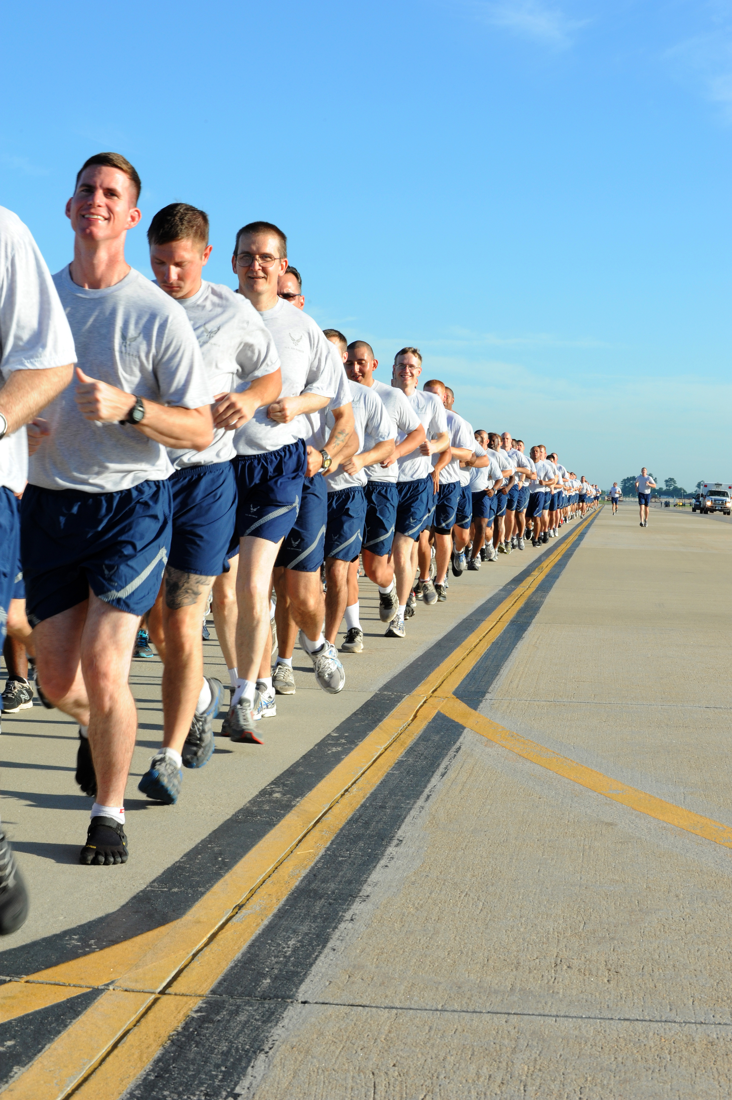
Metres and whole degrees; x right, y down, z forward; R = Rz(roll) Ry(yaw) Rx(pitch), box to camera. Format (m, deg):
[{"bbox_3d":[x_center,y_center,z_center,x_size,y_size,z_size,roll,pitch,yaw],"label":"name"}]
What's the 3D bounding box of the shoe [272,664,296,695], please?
[{"bbox_3d":[-0.337,0.531,8.770,0.105,0.120,0.295,1,1,-2],"label":"shoe"}]

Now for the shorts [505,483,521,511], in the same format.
[{"bbox_3d":[2.010,-0.758,30.400,0.380,0.380,0.300,2,2,6],"label":"shorts"}]

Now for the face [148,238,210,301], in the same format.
[{"bbox_3d":[-0.531,-0.806,6.100,0.165,0.185,0.145,1,19,9],"label":"face"}]

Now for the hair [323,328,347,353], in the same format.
[{"bbox_3d":[-0.169,-1.054,10.900,0.165,0.150,0.195,2,5,7],"label":"hair"}]

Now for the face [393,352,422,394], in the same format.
[{"bbox_3d":[0.249,-1.087,12.900,0.175,0.215,0.160,7,0,3],"label":"face"}]

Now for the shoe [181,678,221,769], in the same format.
[{"bbox_3d":[-0.491,0.525,6.450,0.110,0.295,0.120,-1,-39,26],"label":"shoe"}]

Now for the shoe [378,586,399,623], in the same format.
[{"bbox_3d":[0.134,0.295,12.550,0.110,0.290,0.120,-2,-37,20],"label":"shoe"}]

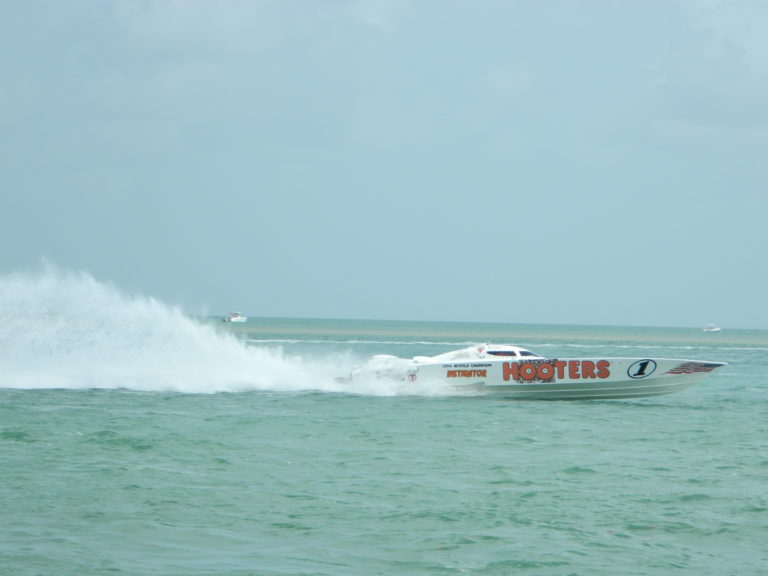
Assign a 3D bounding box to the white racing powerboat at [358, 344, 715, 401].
[{"bbox_3d":[5.170,2.810,130.500,12.500,1.970,2.600,-1,0,0],"label":"white racing powerboat"}]

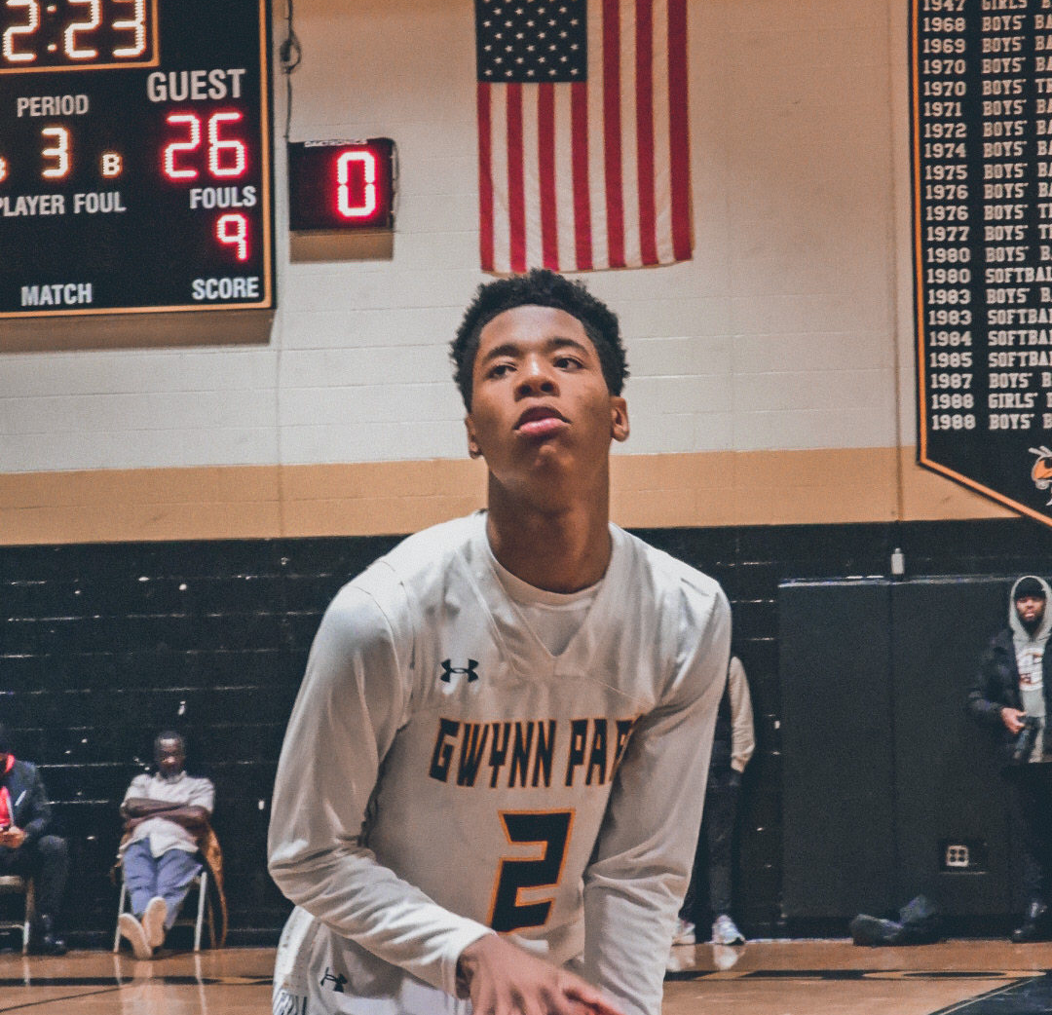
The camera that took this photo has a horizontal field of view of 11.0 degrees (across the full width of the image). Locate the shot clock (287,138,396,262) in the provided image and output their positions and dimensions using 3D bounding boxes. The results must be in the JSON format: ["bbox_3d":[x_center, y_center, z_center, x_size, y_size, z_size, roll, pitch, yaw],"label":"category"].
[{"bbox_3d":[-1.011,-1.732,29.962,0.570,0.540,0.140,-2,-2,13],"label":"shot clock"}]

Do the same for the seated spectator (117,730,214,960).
[{"bbox_3d":[-1.952,1.790,29.300,0.520,1.200,1.050,-1,-2,8],"label":"seated spectator"}]

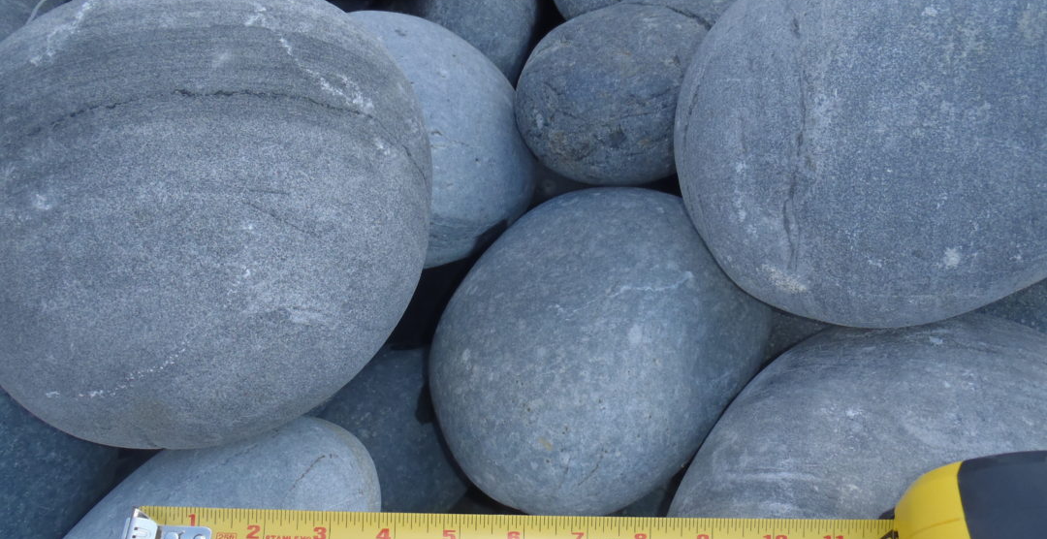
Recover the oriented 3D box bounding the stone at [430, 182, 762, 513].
[{"bbox_3d":[0.038,0.037,0.423,0.180,0.115,0.150,-42,73,-19],"label":"stone"}]

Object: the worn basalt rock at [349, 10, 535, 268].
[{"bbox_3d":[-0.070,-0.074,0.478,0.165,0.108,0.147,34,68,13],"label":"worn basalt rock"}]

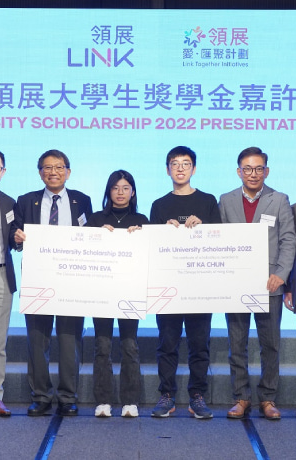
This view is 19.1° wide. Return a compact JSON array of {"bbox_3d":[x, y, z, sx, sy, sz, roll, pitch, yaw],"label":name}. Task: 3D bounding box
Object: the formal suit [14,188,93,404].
[{"bbox_3d":[-0.614,0.441,5.760,0.520,1.410,0.340,0,3,-6],"label":"formal suit"}]

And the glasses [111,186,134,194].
[{"bbox_3d":[-0.164,-0.255,5.680,0.138,0.046,0.135,0,3,-2],"label":"glasses"}]

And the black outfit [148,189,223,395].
[{"bbox_3d":[0.244,0.420,5.740,0.470,1.350,0.360,0,3,1],"label":"black outfit"}]

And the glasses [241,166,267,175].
[{"bbox_3d":[0.684,-0.380,5.690,0.150,0.050,0.140,1,3,6],"label":"glasses"}]

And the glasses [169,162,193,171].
[{"bbox_3d":[0.217,-0.411,5.690,0.145,0.050,0.140,1,3,2],"label":"glasses"}]

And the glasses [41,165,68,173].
[{"bbox_3d":[-0.608,-0.392,5.690,0.150,0.050,0.140,0,3,-5],"label":"glasses"}]

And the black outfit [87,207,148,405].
[{"bbox_3d":[-0.189,0.485,5.740,0.410,1.280,0.330,0,3,-2],"label":"black outfit"}]

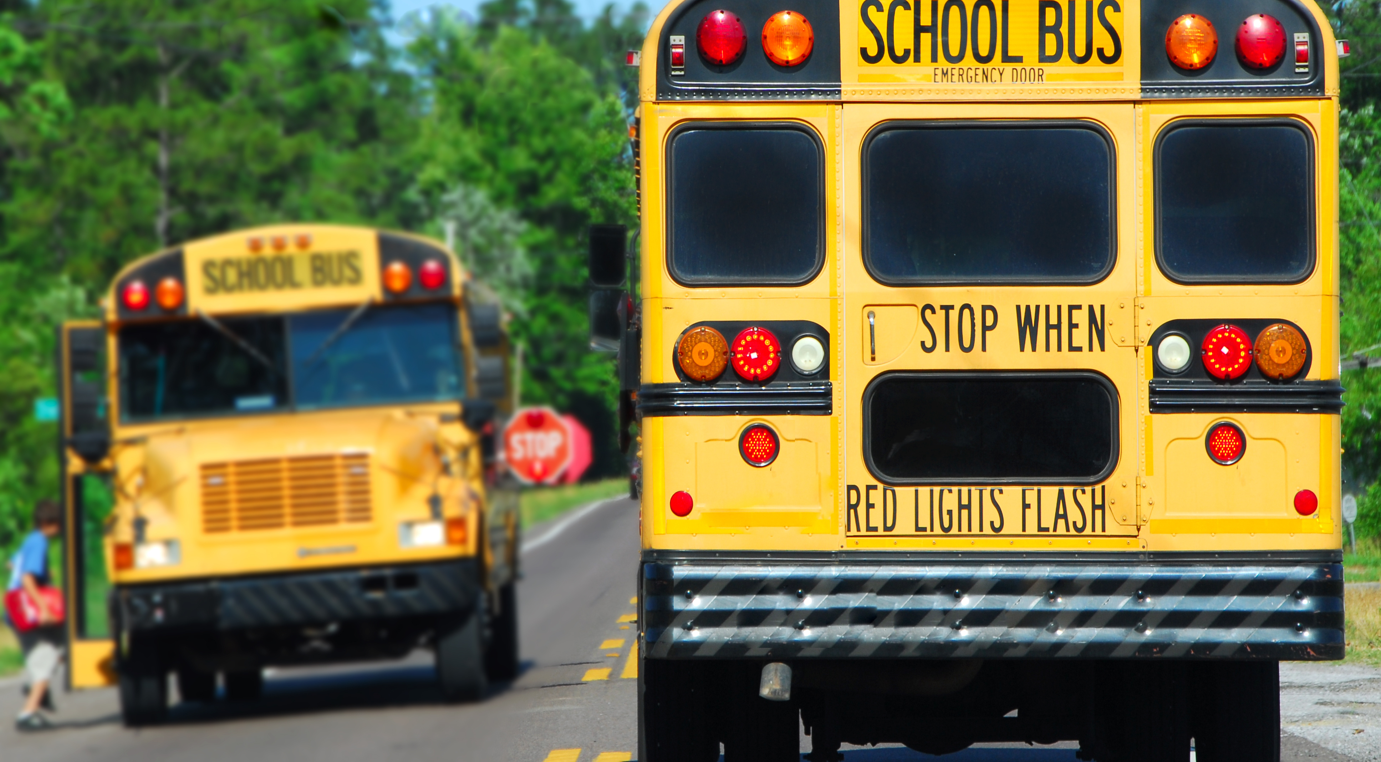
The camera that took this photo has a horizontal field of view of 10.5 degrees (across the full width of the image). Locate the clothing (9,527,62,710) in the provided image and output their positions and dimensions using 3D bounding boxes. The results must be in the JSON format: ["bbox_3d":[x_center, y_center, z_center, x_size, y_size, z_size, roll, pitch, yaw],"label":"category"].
[{"bbox_3d":[-4.402,1.615,50.300,0.380,1.230,0.420,0,-1,-21],"label":"clothing"}]

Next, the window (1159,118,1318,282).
[{"bbox_3d":[1.869,-0.615,25.720,0.548,0.567,0.040,0,-1,0],"label":"window"}]

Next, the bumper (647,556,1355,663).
[{"bbox_3d":[1.040,0.777,25.680,2.409,0.362,0.220,0,-1,0],"label":"bumper"}]

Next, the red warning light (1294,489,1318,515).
[{"bbox_3d":[2.104,0.416,25.593,0.082,0.090,0.015,-1,-1,0],"label":"red warning light"}]

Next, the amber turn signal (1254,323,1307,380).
[{"bbox_3d":[2.022,-0.100,25.680,0.178,0.192,0.060,0,-1,0],"label":"amber turn signal"}]

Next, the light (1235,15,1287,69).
[{"bbox_3d":[1.948,-1.157,25.565,0.176,0.190,0.070,-1,-1,0],"label":"light"}]

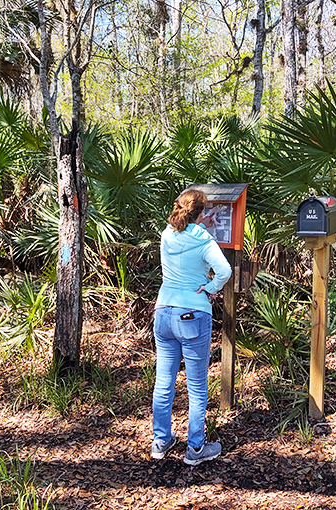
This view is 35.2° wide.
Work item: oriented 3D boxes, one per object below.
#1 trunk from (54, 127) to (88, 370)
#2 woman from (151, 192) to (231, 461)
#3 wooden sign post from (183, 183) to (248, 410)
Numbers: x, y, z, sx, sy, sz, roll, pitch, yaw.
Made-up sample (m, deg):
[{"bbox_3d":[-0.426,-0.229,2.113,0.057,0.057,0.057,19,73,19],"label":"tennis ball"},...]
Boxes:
[{"bbox_3d":[-0.895,-0.034,4.903,0.280,2.200,0.280,0,7,0],"label":"trunk"},{"bbox_3d":[0.169,0.424,3.337,0.480,1.680,0.500,3,8,25],"label":"woman"},{"bbox_3d":[0.334,0.328,3.970,0.460,1.715,0.320,3,8,25],"label":"wooden sign post"}]

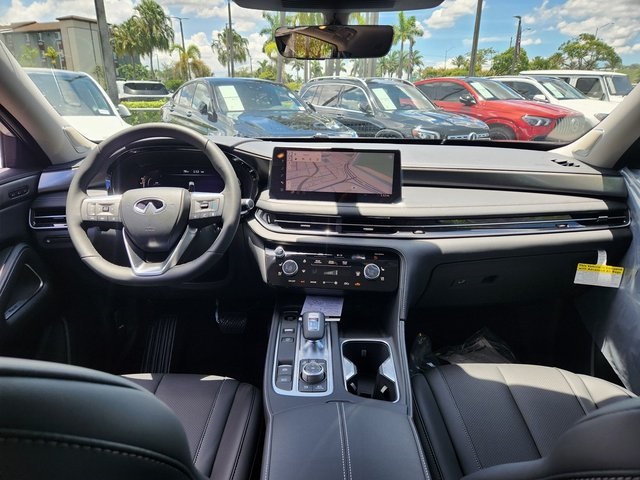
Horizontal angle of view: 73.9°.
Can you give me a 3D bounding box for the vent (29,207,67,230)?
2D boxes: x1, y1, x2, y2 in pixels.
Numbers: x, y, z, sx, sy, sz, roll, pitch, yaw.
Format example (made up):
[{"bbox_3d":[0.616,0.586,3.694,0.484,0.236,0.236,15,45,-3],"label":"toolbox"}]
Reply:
[{"bbox_3d":[-0.642,-0.054,1.040,0.145,0.058,0.040,-2,15,-6],"label":"vent"}]

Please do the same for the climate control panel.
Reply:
[{"bbox_3d":[0.029,0.070,1.015,0.315,0.100,0.045,1,-2,4],"label":"climate control panel"}]

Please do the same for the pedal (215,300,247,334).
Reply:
[{"bbox_3d":[-0.306,0.271,1.470,0.105,0.110,0.060,0,-12,0],"label":"pedal"}]

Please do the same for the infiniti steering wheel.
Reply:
[{"bbox_3d":[-0.359,-0.080,0.928,0.375,0.355,0.095,1,-4,1],"label":"infiniti steering wheel"}]

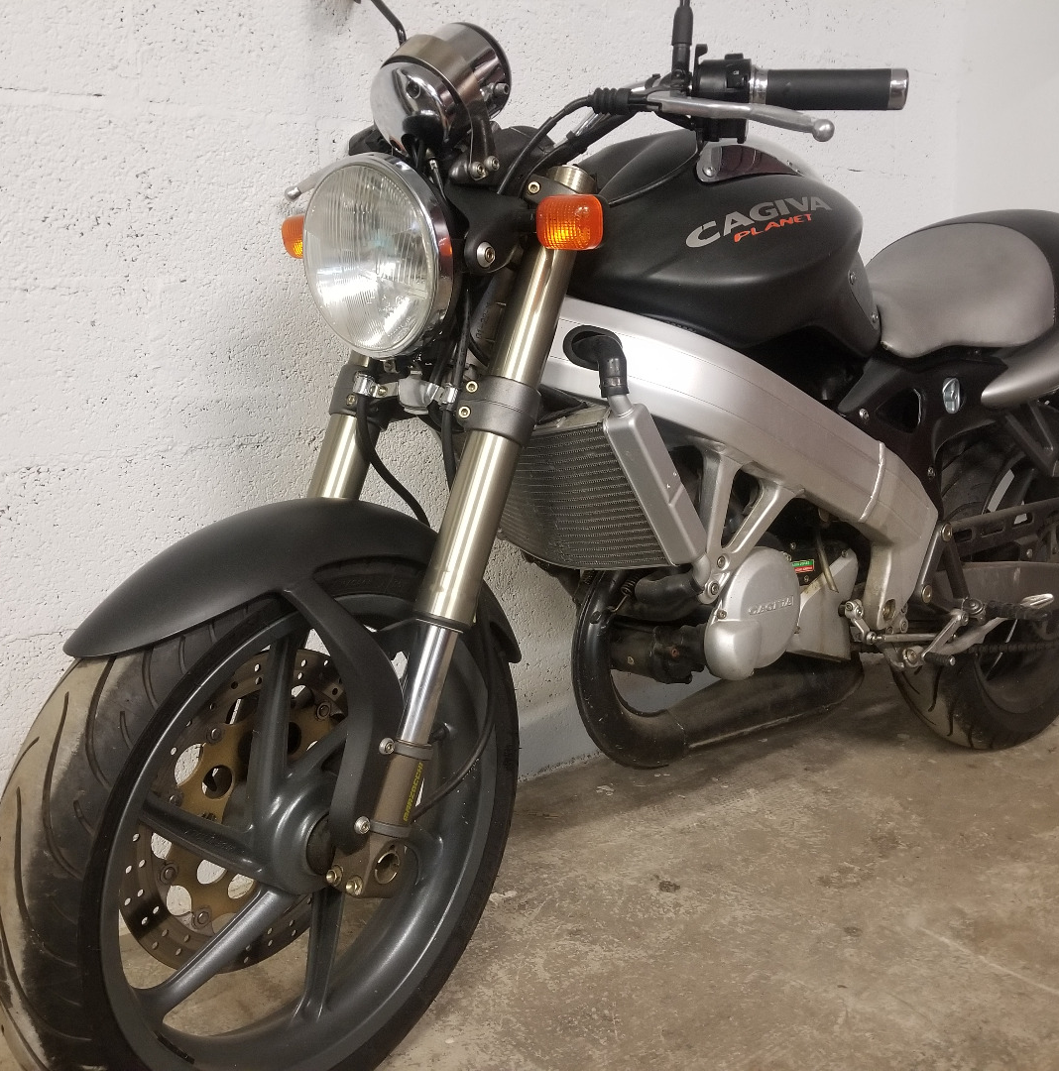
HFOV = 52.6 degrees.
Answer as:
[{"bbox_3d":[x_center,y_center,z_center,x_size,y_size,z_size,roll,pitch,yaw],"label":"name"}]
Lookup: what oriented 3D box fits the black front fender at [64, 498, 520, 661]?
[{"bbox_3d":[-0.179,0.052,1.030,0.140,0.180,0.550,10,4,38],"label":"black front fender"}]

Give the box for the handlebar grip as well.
[{"bbox_3d":[0.267,-0.398,0.957,0.134,0.037,0.037,8,13,17],"label":"handlebar grip"}]

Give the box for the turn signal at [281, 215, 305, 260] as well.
[{"bbox_3d":[-0.231,-0.324,1.162,0.062,0.048,0.052,10,16,38],"label":"turn signal"}]

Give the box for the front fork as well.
[{"bbox_3d":[-0.132,-0.030,1.071,0.260,0.730,0.120,10,-9,38],"label":"front fork"}]

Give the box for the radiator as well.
[{"bbox_3d":[0.022,-0.053,1.190,0.080,0.180,0.300,-40,28,-30],"label":"radiator"}]

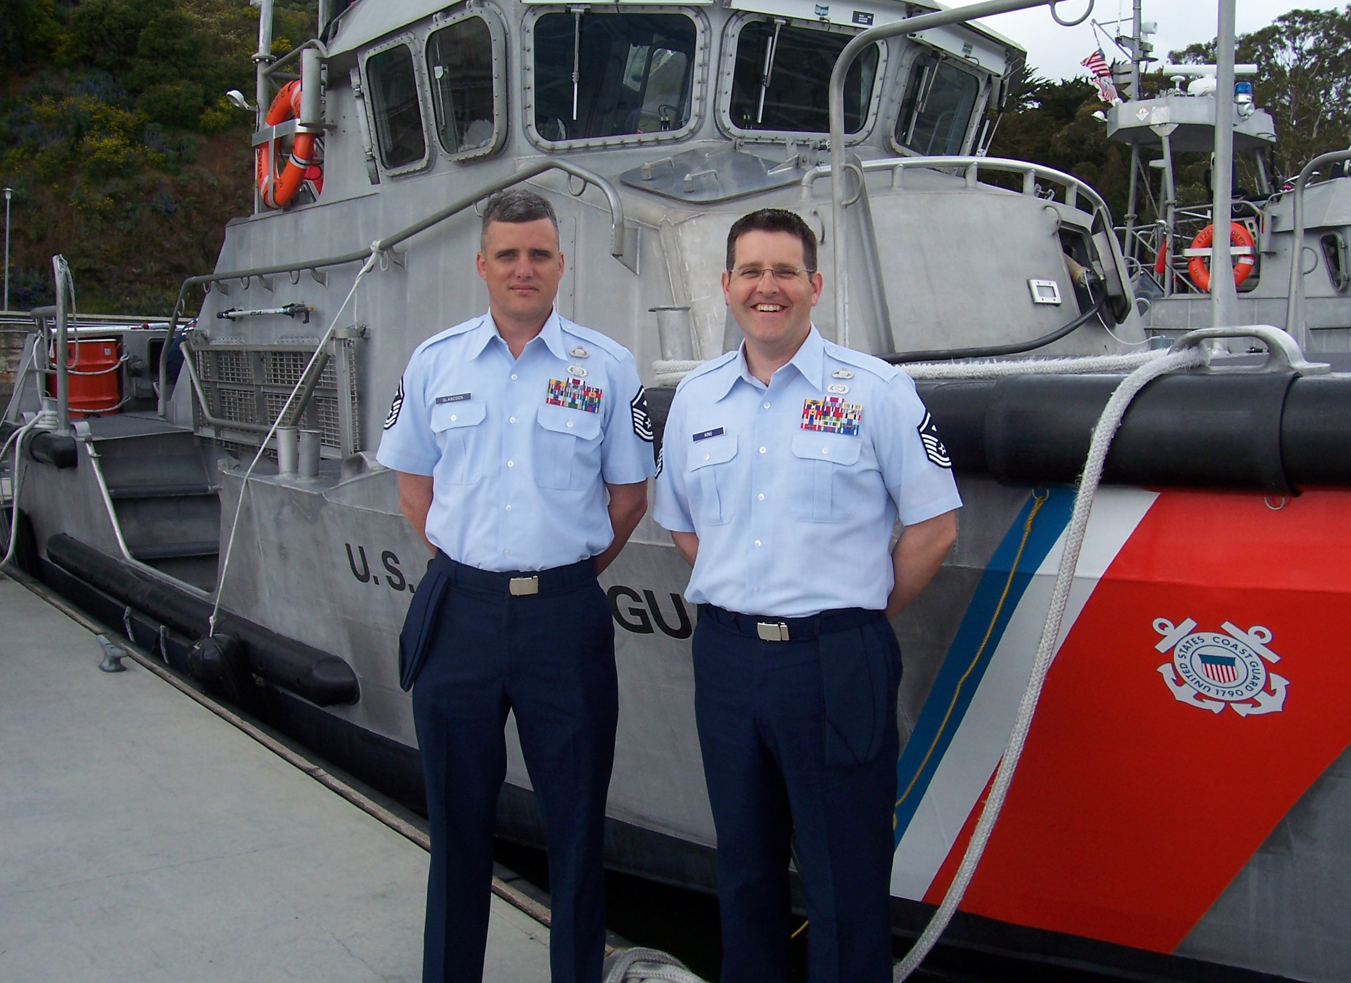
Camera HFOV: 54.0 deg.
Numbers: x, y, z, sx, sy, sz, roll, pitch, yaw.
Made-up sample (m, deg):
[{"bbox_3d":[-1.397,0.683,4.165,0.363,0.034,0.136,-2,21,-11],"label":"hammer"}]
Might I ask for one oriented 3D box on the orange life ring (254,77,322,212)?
[{"bbox_3d":[-2.280,-2.038,7.800,0.120,0.760,0.760,-4,7,-40],"label":"orange life ring"}]

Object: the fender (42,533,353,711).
[{"bbox_3d":[-2.879,0.579,7.400,0.220,0.220,4.900,-4,7,-37],"label":"fender"}]

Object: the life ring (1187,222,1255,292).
[{"bbox_3d":[5.927,-2.549,14.400,0.760,0.760,0.120,4,6,28],"label":"life ring"}]

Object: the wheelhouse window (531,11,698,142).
[{"bbox_3d":[-0.261,-1.753,5.600,0.710,0.550,0.070,1,14,2],"label":"wheelhouse window"}]

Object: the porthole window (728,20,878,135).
[{"bbox_3d":[0.555,-1.775,5.700,0.700,0.480,0.070,-2,17,-24],"label":"porthole window"}]

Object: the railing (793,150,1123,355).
[{"bbox_3d":[1.213,-0.977,5.400,1.750,0.650,0.550,-4,7,-37],"label":"railing"}]

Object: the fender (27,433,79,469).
[{"bbox_3d":[-4.423,-0.288,9.400,0.250,0.250,0.700,-4,7,-37],"label":"fender"}]

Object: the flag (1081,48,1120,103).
[{"bbox_3d":[5.122,-5.008,16.000,0.450,0.680,0.200,4,6,30],"label":"flag"}]

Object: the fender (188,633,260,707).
[{"bbox_3d":[-2.076,0.959,6.155,0.310,0.580,0.310,-4,7,-37],"label":"fender"}]

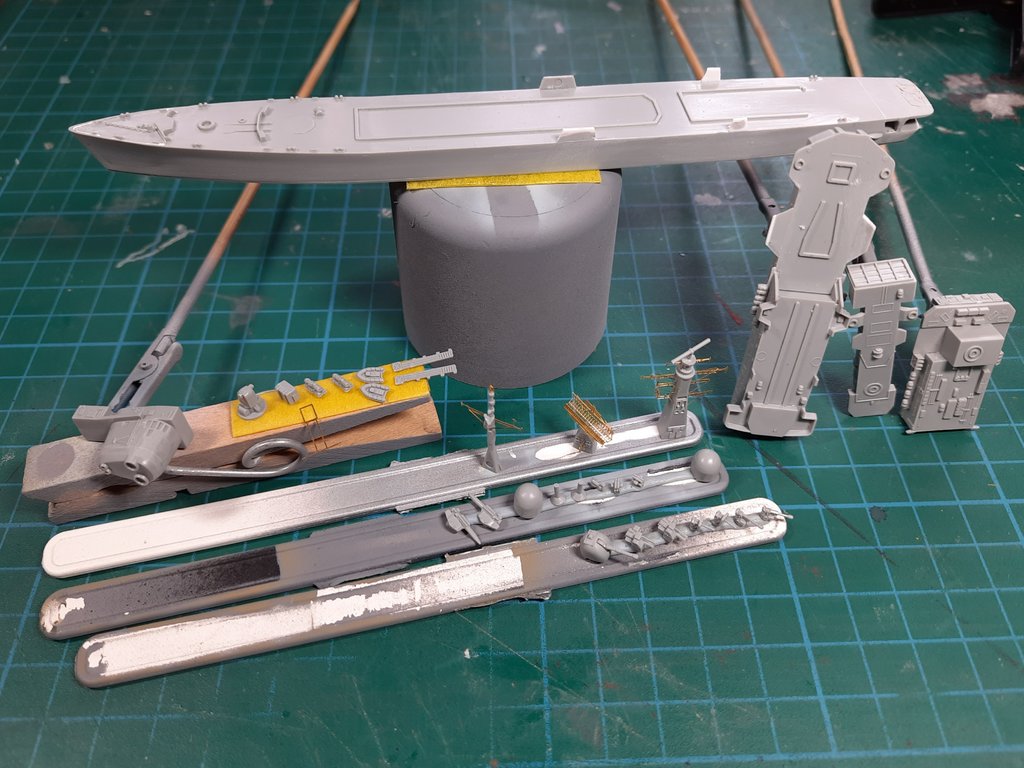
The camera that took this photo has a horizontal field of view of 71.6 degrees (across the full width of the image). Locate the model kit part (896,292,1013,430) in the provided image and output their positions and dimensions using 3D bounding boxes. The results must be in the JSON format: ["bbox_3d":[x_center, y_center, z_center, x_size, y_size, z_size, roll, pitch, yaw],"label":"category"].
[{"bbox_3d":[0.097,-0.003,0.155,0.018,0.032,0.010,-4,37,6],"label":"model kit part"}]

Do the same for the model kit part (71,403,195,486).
[{"bbox_3d":[-0.075,0.012,0.138,0.021,0.010,0.013,0,47,-3],"label":"model kit part"}]

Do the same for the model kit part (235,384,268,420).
[{"bbox_3d":[-0.054,0.003,0.145,0.006,0.006,0.006,21,56,20],"label":"model kit part"}]

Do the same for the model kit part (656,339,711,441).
[{"bbox_3d":[0.035,0.002,0.150,0.009,0.027,0.006,-5,52,-5],"label":"model kit part"}]

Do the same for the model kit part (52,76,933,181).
[{"bbox_3d":[0.001,-0.054,0.149,0.176,0.013,0.021,-4,52,-4],"label":"model kit part"}]

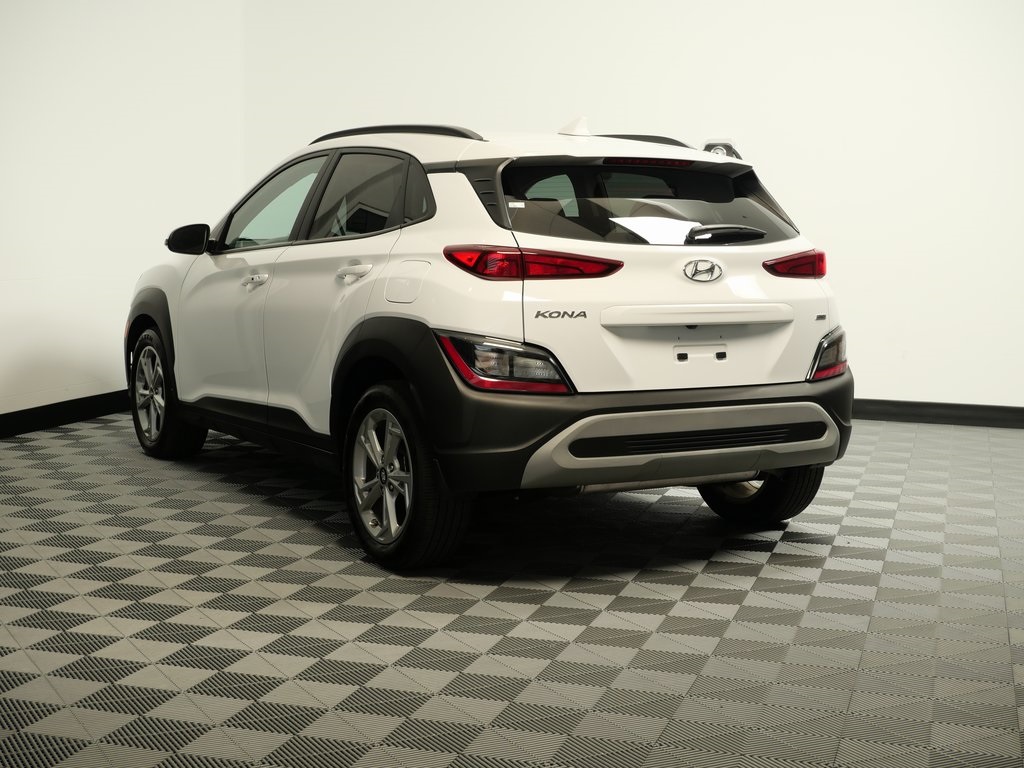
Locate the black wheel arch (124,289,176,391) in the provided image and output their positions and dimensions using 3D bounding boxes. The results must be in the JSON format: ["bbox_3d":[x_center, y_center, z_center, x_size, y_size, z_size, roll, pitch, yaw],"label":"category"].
[{"bbox_3d":[-1.770,-0.223,6.792,0.140,0.530,0.930,-3,7,-32],"label":"black wheel arch"}]

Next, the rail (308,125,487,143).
[{"bbox_3d":[-0.481,-0.949,5.271,0.080,0.090,1.420,-3,7,-32],"label":"rail"}]

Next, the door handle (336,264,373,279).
[{"bbox_3d":[-0.569,-0.405,4.911,0.050,0.047,0.250,-3,7,-32],"label":"door handle"}]

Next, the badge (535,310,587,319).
[{"bbox_3d":[0.157,-0.220,4.319,0.168,0.026,0.012,0,6,-13],"label":"badge"}]

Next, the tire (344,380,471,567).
[{"bbox_3d":[-0.376,0.311,4.746,0.225,0.665,0.665,-3,7,-32],"label":"tire"}]

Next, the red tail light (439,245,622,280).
[{"bbox_3d":[0.076,-0.388,4.407,0.571,0.110,0.159,0,6,-14],"label":"red tail light"}]

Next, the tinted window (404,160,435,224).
[{"bbox_3d":[-0.329,-0.665,4.671,0.075,0.250,0.350,13,-1,-33],"label":"tinted window"}]

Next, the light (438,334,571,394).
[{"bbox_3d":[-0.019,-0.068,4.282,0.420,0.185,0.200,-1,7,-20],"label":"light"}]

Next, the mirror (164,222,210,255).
[{"bbox_3d":[-1.411,-0.639,5.976,0.215,0.145,0.150,-3,7,-32],"label":"mirror"}]

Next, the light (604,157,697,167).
[{"bbox_3d":[0.479,-0.781,4.778,0.410,0.035,0.050,-3,7,-32],"label":"light"}]

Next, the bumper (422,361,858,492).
[{"bbox_3d":[0.568,0.127,4.701,1.770,0.410,0.400,-3,7,-32],"label":"bumper"}]

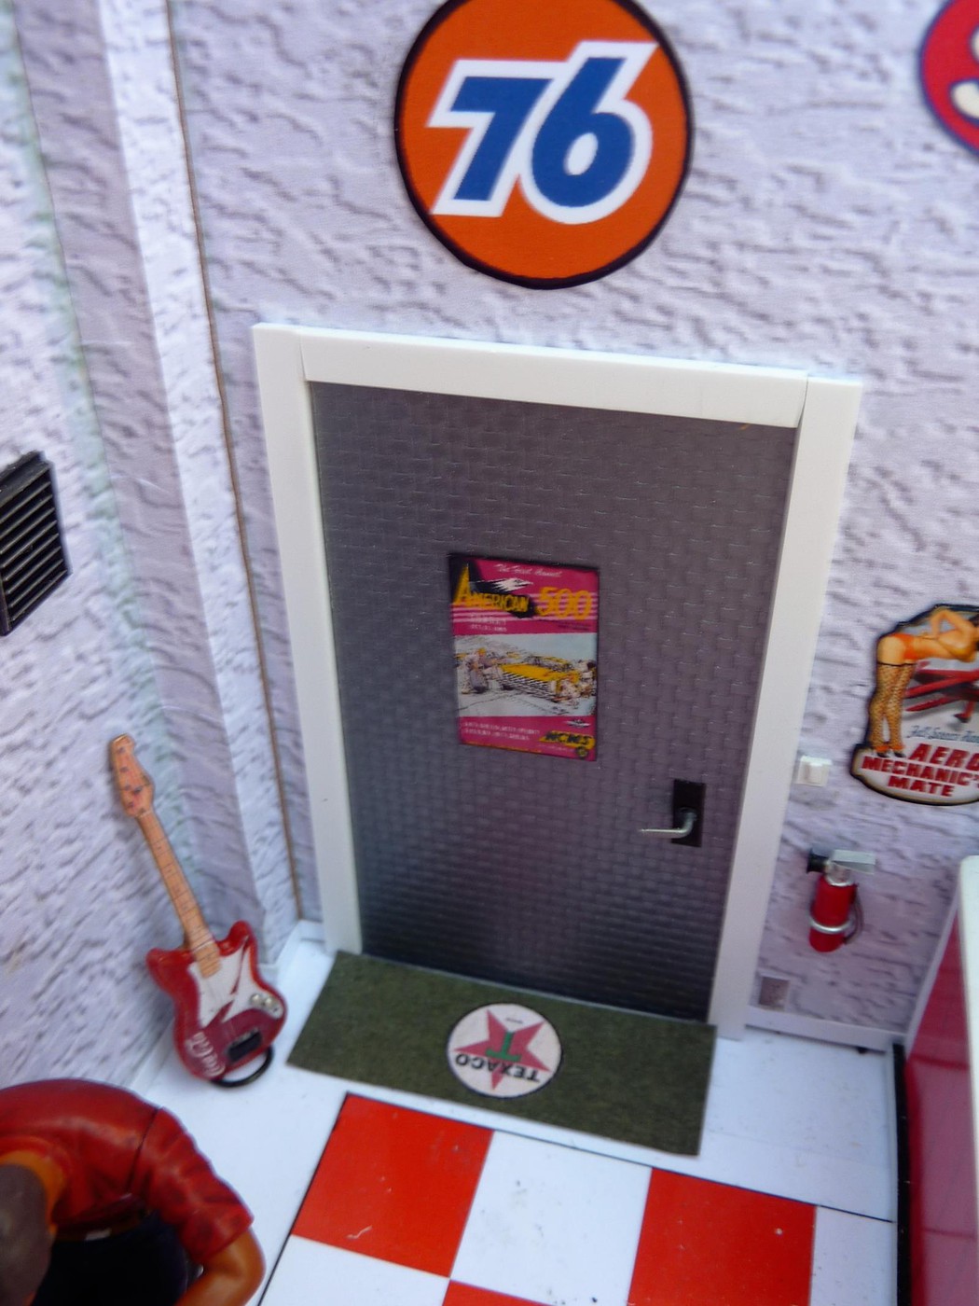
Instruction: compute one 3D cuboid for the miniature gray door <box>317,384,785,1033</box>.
[{"bbox_3d":[0.006,0.013,0.152,0.058,0.099,0.003,8,34,13],"label":"miniature gray door"}]

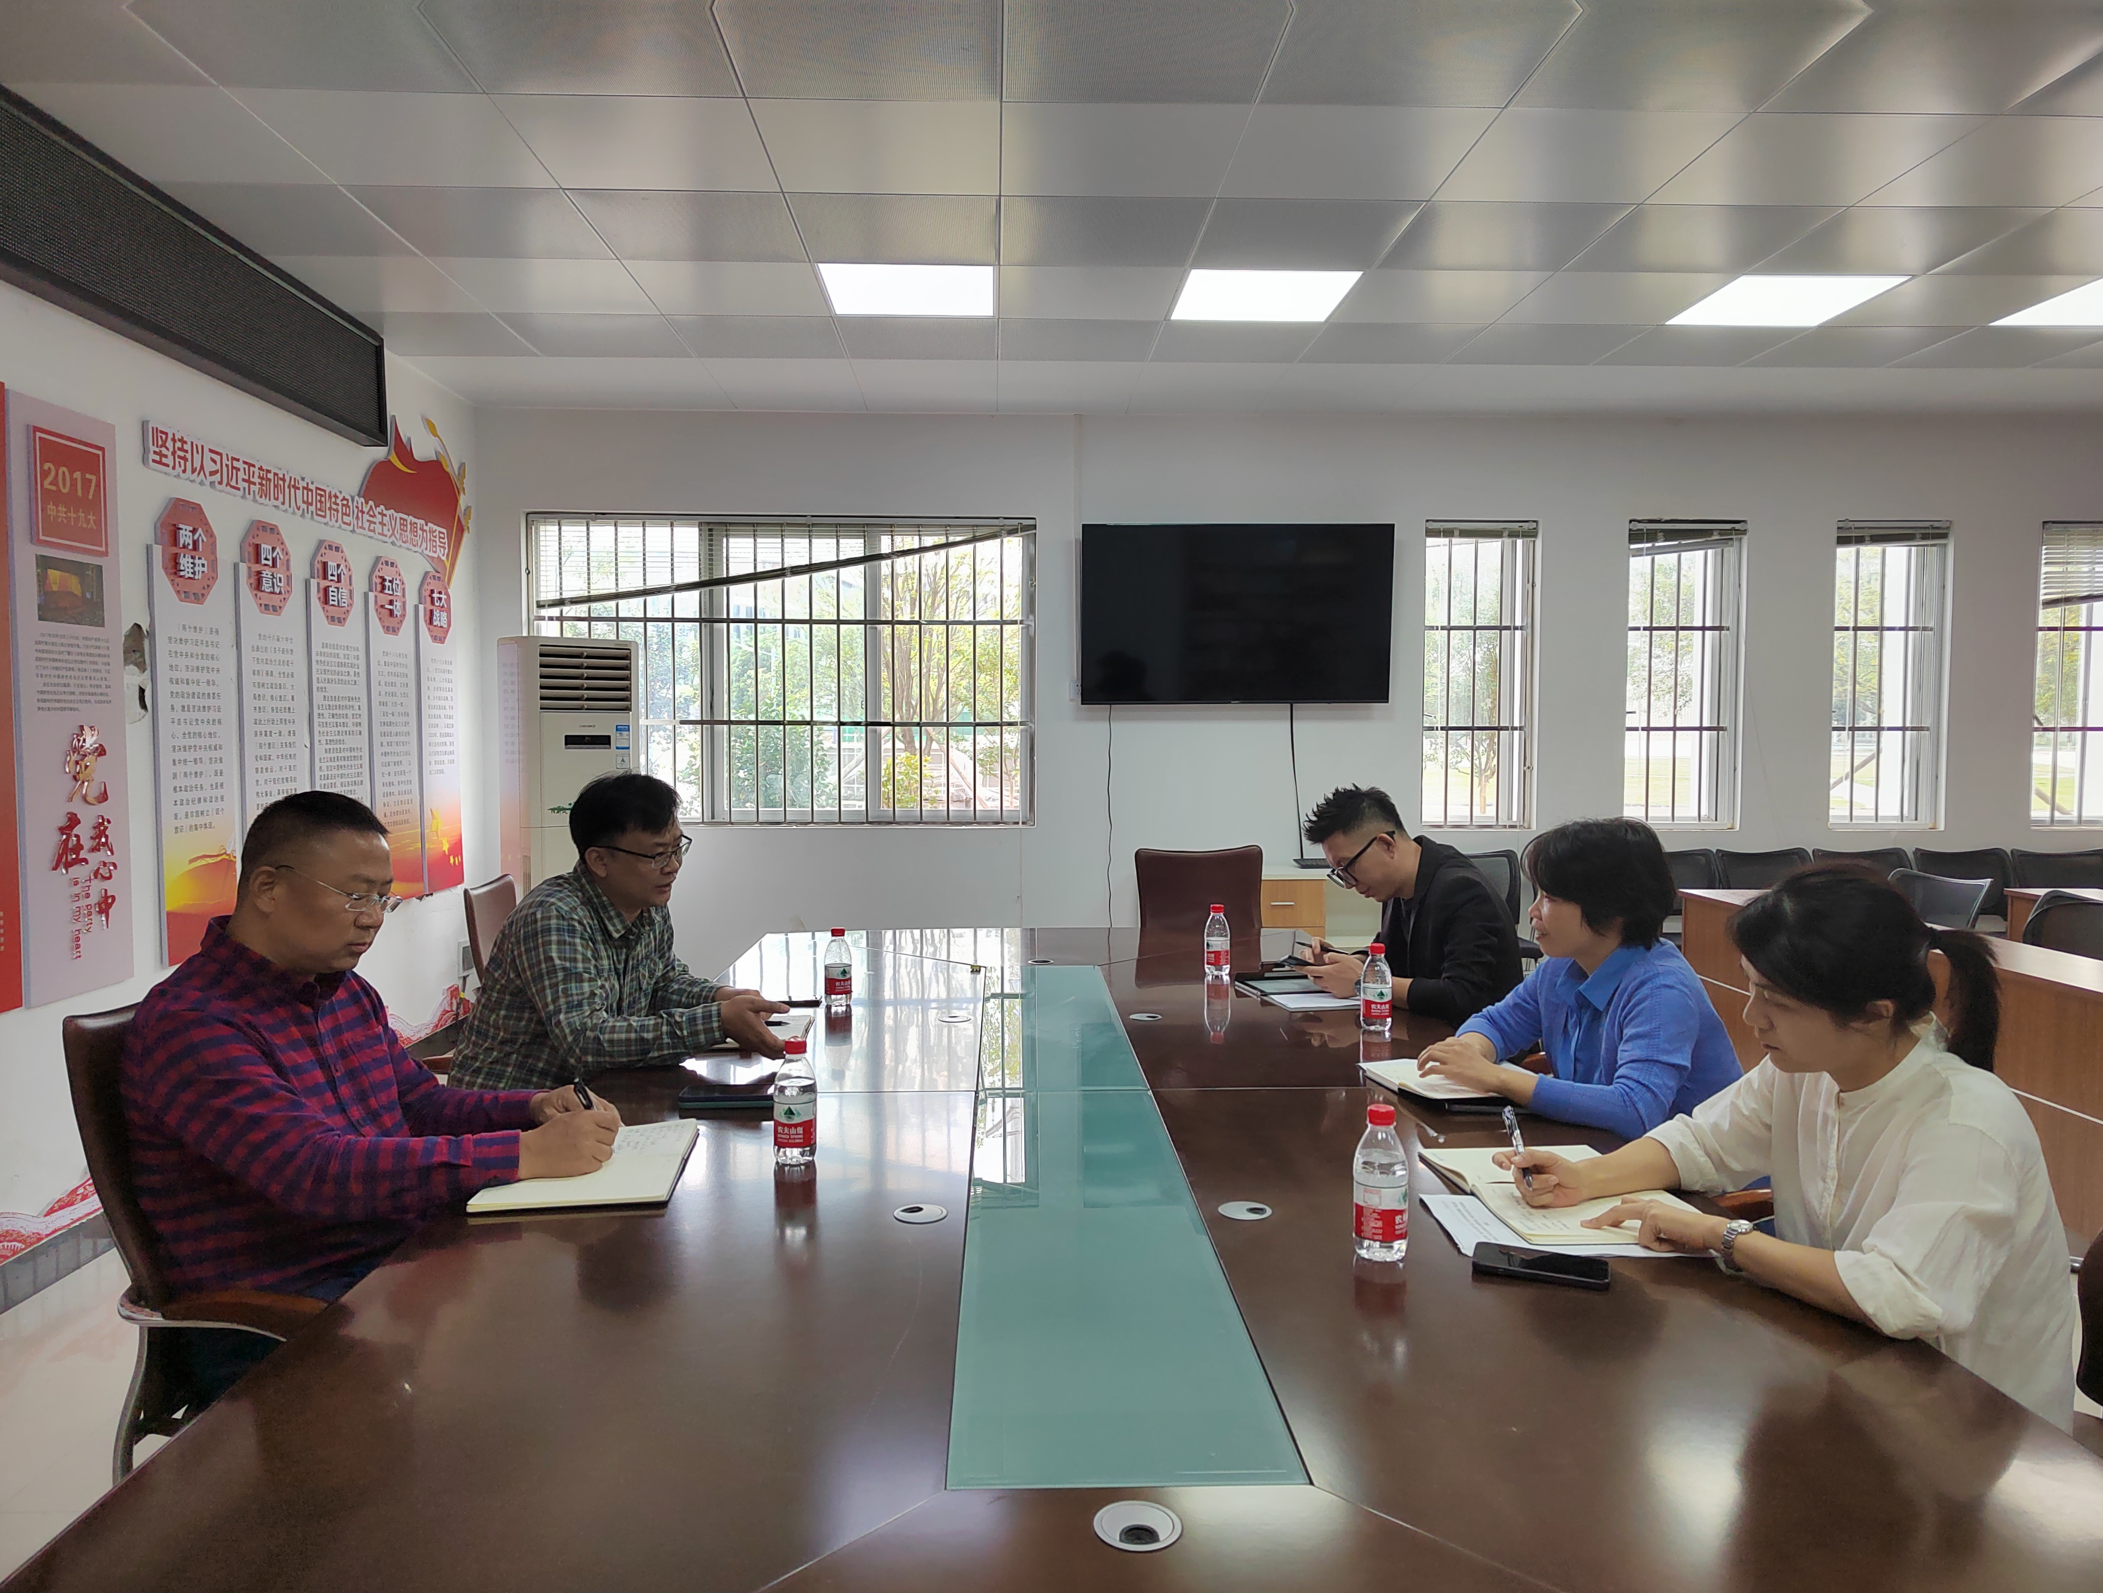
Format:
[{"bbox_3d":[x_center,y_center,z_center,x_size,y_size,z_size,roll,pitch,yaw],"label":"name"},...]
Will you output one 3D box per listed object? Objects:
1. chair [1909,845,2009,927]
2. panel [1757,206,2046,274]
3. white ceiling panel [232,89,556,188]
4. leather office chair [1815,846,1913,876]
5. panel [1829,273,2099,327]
[{"bbox_3d":[4.050,0.648,6.090,0.480,0.860,0.560,0,3,-2],"label":"chair"},{"bbox_3d":[2.477,-1.647,4.169,0.585,0.030,0.585,0,3,-2],"label":"panel"},{"bbox_3d":[-1.601,-1.625,3.487,0.590,0.030,0.590,0,3,-2],"label":"white ceiling panel"},{"bbox_3d":[3.630,0.649,6.080,0.480,0.860,0.560,0,3,-2],"label":"leather office chair"},{"bbox_3d":[3.124,-1.721,4.921,0.600,0.020,0.600,0,3,-2],"label":"panel"}]

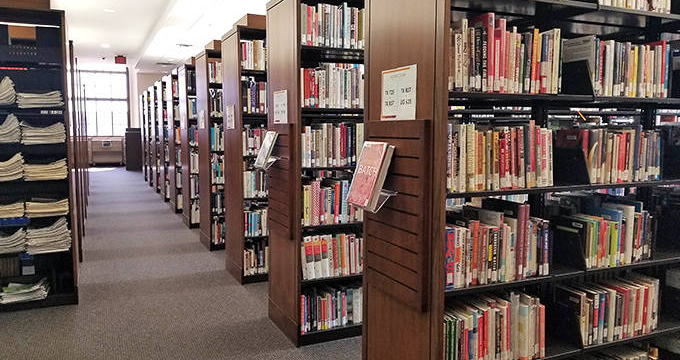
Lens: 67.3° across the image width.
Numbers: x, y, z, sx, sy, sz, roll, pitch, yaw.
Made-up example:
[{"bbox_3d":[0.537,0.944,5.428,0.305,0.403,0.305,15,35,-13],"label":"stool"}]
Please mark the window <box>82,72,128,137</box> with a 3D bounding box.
[{"bbox_3d":[-8.816,-2.849,19.205,1.665,2.478,0.150,-2,6,-25],"label":"window"}]

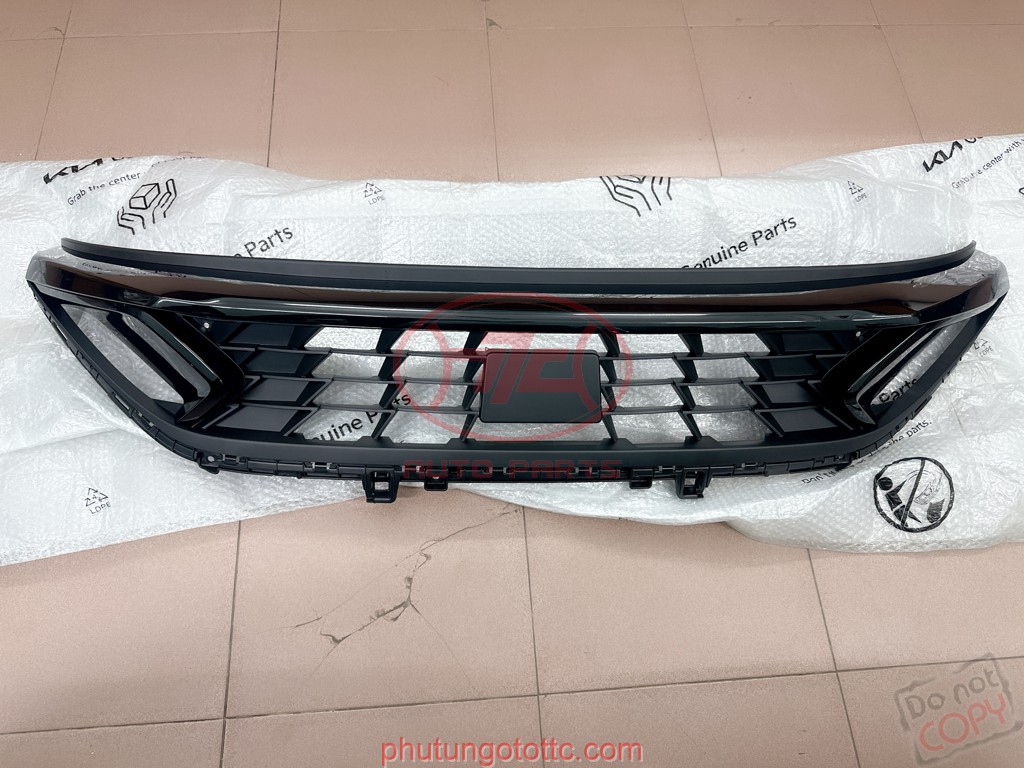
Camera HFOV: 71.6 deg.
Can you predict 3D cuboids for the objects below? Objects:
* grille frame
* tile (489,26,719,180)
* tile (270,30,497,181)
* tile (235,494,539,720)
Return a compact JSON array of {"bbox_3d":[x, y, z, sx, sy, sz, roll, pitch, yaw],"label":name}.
[{"bbox_3d":[0.033,-0.063,0.978,1.550,0.220,0.445,0,67,-2],"label":"grille frame"},{"bbox_3d":[0.165,-0.520,1.334,0.400,0.010,0.400,-3,67,-4],"label":"tile"},{"bbox_3d":[-0.234,-0.501,1.308,0.400,0.010,0.400,-3,67,-4],"label":"tile"},{"bbox_3d":[-0.178,0.233,0.993,0.400,0.010,0.400,-3,67,-4],"label":"tile"}]

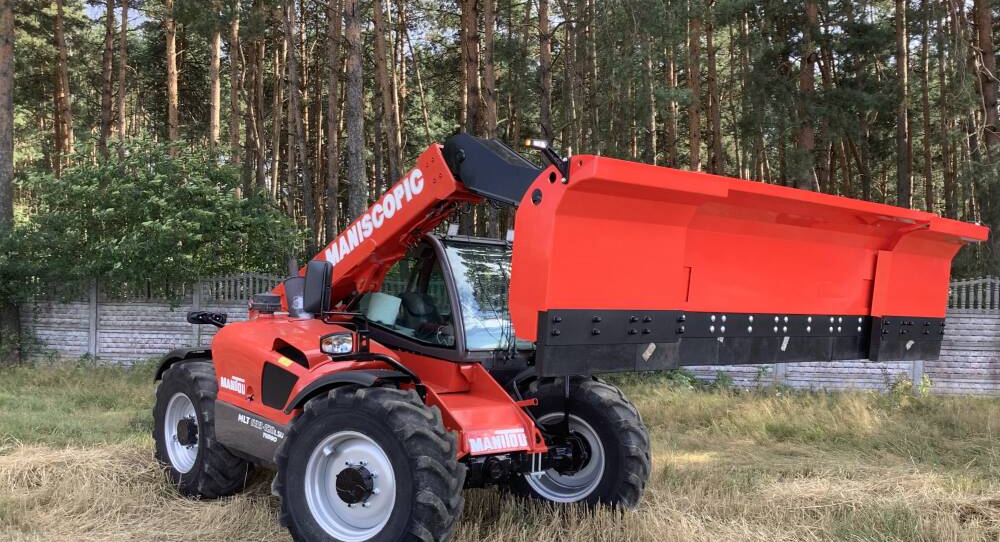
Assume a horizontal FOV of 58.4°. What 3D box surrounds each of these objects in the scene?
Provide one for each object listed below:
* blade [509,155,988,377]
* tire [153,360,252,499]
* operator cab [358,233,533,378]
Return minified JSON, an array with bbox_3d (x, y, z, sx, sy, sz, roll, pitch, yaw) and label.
[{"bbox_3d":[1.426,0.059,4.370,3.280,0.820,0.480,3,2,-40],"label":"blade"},{"bbox_3d":[-2.634,1.420,7.974,0.460,1.200,1.210,3,-4,-43],"label":"tire"},{"bbox_3d":[-0.430,0.388,7.896,0.950,1.340,1.620,2,-4,-39],"label":"operator cab"}]

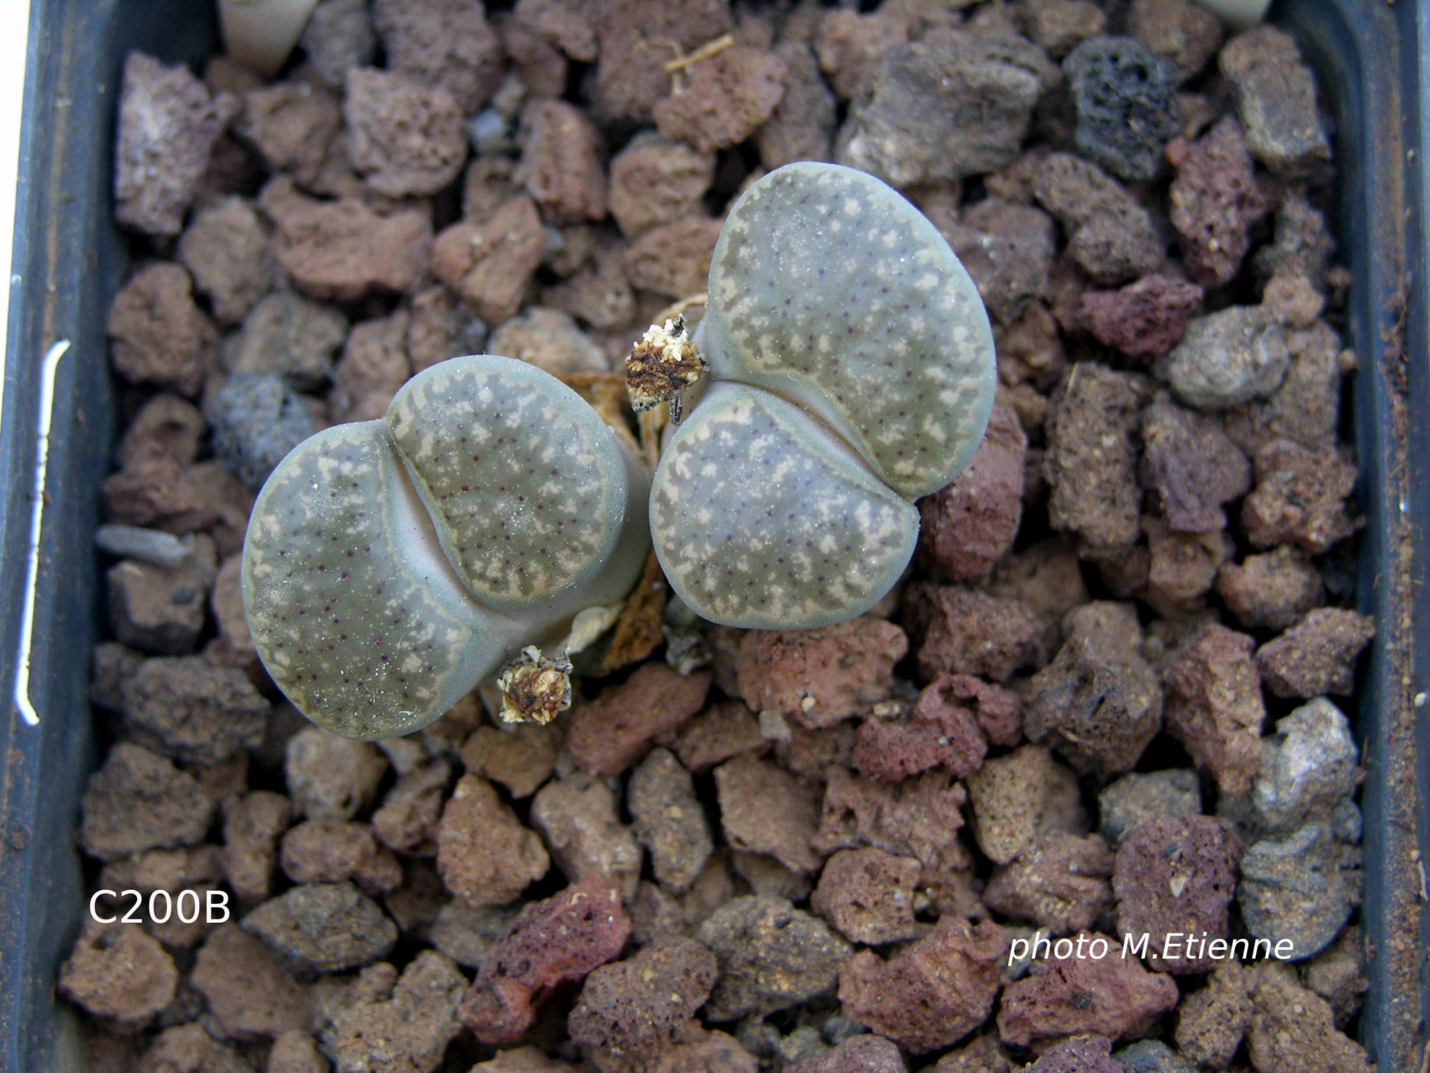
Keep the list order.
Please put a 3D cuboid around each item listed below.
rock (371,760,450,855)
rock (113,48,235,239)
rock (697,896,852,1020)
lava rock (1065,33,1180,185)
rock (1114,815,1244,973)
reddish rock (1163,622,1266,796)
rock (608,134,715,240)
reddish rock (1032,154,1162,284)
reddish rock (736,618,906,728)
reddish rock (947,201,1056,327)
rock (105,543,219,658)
[{"bbox_3d":[-0.015,0.013,0.181,0.003,0.003,0.005,35,75,10],"label":"rock"},{"bbox_3d":[-0.031,-0.022,0.207,0.006,0.006,0.010,2,74,2],"label":"rock"},{"bbox_3d":[0.003,0.022,0.193,0.008,0.005,0.006,14,73,4],"label":"rock"},{"bbox_3d":[0.024,-0.026,0.218,0.007,0.006,0.008,18,78,4],"label":"lava rock"},{"bbox_3d":[0.023,0.018,0.181,0.006,0.005,0.007,-4,75,2],"label":"rock"},{"bbox_3d":[0.027,0.009,0.196,0.005,0.005,0.009,-6,74,0],"label":"reddish rock"},{"bbox_3d":[-0.003,-0.021,0.218,0.006,0.005,0.006,-16,78,-3],"label":"rock"},{"bbox_3d":[0.023,-0.019,0.216,0.005,0.005,0.009,-28,79,-6],"label":"reddish rock"},{"bbox_3d":[0.005,0.007,0.184,0.008,0.004,0.006,-8,72,-4],"label":"reddish rock"},{"bbox_3d":[0.016,-0.015,0.207,0.007,0.005,0.007,0,73,0],"label":"reddish rock"},{"bbox_3d":[-0.028,0.003,0.188,0.005,0.005,0.006,-11,75,0],"label":"rock"}]

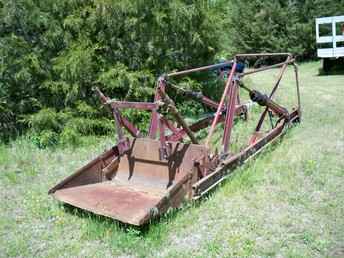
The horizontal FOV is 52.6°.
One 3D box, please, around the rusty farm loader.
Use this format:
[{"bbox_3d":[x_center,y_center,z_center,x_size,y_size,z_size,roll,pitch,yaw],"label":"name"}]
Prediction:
[{"bbox_3d":[0.586,-0.335,5.169,1.270,1.380,4.900,8,16,32],"label":"rusty farm loader"}]

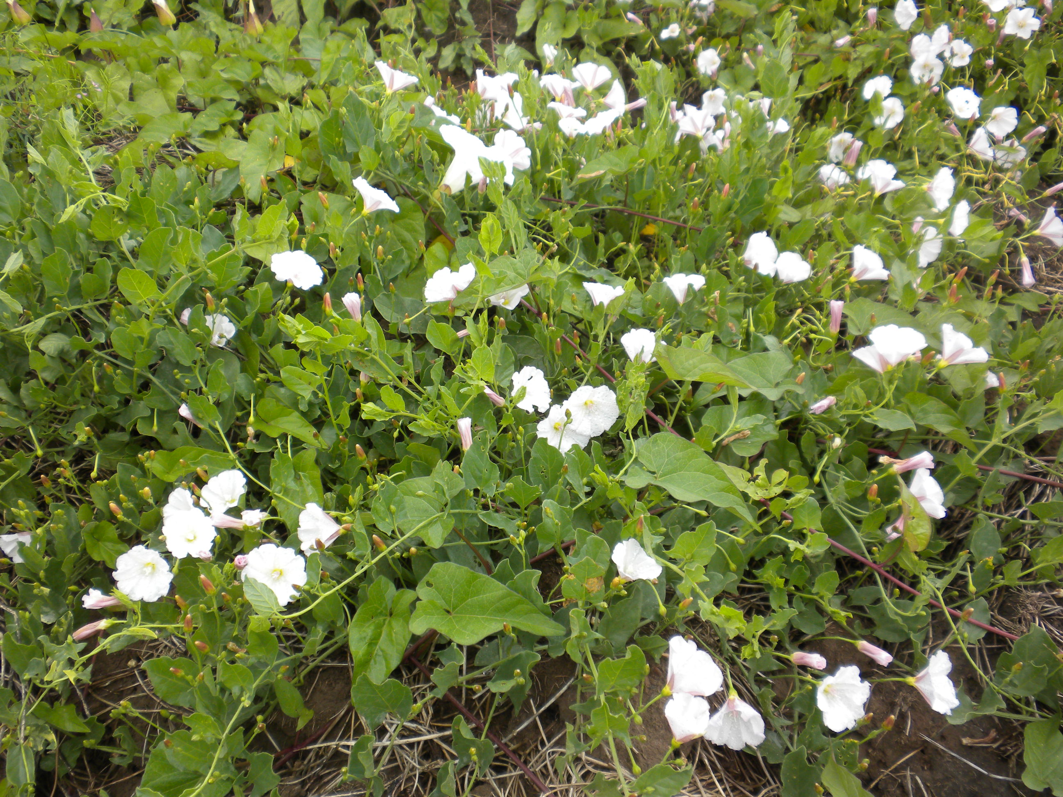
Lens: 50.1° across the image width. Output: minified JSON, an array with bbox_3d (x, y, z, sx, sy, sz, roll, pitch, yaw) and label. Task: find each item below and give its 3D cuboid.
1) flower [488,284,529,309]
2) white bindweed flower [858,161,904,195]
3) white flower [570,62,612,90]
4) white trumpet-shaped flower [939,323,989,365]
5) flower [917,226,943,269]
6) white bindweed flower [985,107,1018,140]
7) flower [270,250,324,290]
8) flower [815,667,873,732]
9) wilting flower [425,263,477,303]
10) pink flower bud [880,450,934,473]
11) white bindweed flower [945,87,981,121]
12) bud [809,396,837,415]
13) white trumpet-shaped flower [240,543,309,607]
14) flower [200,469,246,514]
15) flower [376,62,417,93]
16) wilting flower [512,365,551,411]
[{"bbox_3d":[-0.013,-0.062,0.665,0.025,0.016,0.024,0,49,0],"label":"flower"},{"bbox_3d":[0.225,-0.142,0.730,0.029,0.018,0.026,6,15,0],"label":"white bindweed flower"},{"bbox_3d":[0.046,-0.245,0.870,0.031,0.018,0.031,2,3,2],"label":"white flower"},{"bbox_3d":[0.261,-0.033,0.685,0.022,0.029,0.031,-48,51,9],"label":"white trumpet-shaped flower"},{"bbox_3d":[0.314,-0.118,0.907,0.020,0.034,0.034,-16,42,9],"label":"flower"},{"bbox_3d":[0.362,-0.217,0.880,0.016,0.026,0.026,24,20,-47],"label":"white bindweed flower"},{"bbox_3d":[-0.140,-0.075,0.675,0.027,0.017,0.029,45,57,7],"label":"flower"},{"bbox_3d":[0.157,0.151,0.572,0.031,0.031,0.021,-16,11,-17],"label":"flower"},{"bbox_3d":[-0.054,-0.080,0.846,0.041,0.041,0.025,-30,82,-28],"label":"wilting flower"},{"bbox_3d":[0.218,0.037,0.659,0.029,0.012,0.012,-18,37,25],"label":"pink flower bud"},{"bbox_3d":[0.329,-0.222,0.880,0.031,0.019,0.031,-25,75,-24],"label":"white bindweed flower"},{"bbox_3d":[0.155,0.004,0.605,0.017,0.006,0.006,-29,90,-12],"label":"bud"},{"bbox_3d":[-0.122,0.084,0.540,0.030,0.018,0.030,-13,83,-15],"label":"white trumpet-shaped flower"},{"bbox_3d":[-0.168,0.056,0.635,0.028,0.018,0.028,-39,53,-9],"label":"flower"},{"bbox_3d":[-0.102,-0.242,0.855,0.034,0.020,0.032,32,11,29],"label":"flower"},{"bbox_3d":[-0.002,-0.004,0.680,0.027,0.017,0.027,-15,79,-15],"label":"wilting flower"}]

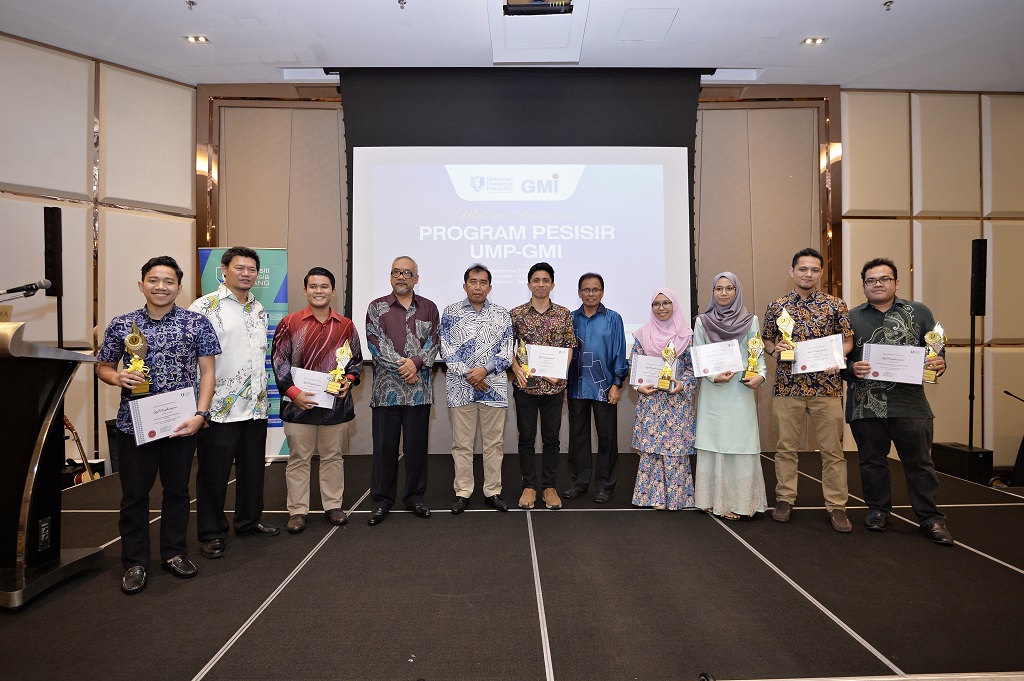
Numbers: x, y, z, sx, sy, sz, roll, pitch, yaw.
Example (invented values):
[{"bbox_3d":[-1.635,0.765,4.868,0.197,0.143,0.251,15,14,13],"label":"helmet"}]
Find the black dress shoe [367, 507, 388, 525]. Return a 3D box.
[{"bbox_3d":[-0.865,1.118,3.390,0.105,0.110,0.285,0,0,14],"label":"black dress shoe"}]

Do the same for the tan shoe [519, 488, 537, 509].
[{"bbox_3d":[0.130,1.118,3.700,0.108,0.110,0.280,0,0,11],"label":"tan shoe"}]

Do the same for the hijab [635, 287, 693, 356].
[{"bbox_3d":[1.065,-0.130,3.610,0.390,0.480,0.320,0,0,16],"label":"hijab"}]

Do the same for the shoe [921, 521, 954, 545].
[{"bbox_3d":[2.520,1.112,3.035,0.107,0.110,0.290,0,0,22],"label":"shoe"}]

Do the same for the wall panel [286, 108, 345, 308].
[{"bbox_3d":[-2.107,-0.620,5.450,0.580,3.720,0.050,0,0,0],"label":"wall panel"}]

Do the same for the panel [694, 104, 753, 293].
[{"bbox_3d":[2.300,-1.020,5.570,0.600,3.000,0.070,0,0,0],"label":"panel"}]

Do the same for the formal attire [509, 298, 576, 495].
[{"bbox_3d":[0.218,0.400,3.660,0.475,1.370,0.300,0,0,2],"label":"formal attire"}]

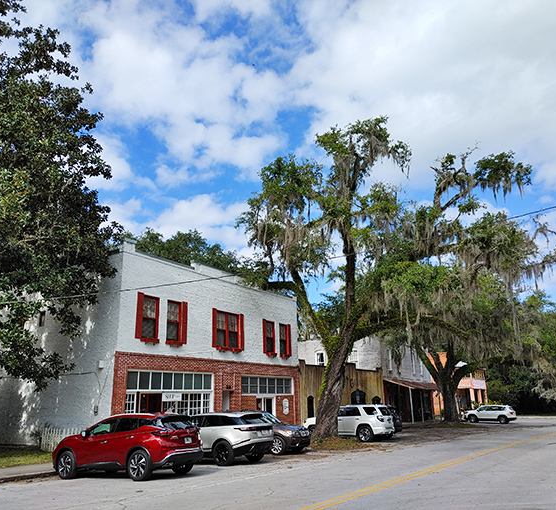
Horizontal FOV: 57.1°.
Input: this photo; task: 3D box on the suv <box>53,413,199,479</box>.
[{"bbox_3d":[-4.410,5.580,15.000,4.890,1.690,1.920,-10,-18,28],"label":"suv"}]

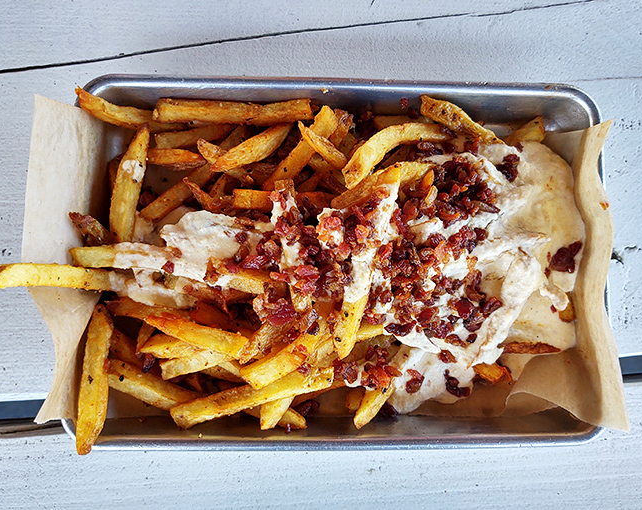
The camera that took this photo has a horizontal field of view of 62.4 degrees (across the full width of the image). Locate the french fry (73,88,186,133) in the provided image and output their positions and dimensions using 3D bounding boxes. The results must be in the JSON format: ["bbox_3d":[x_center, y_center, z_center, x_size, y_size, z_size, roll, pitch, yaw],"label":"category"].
[{"bbox_3d":[-0.085,-0.064,0.241,0.047,0.009,0.011,14,86,-20],"label":"french fry"}]

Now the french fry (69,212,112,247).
[{"bbox_3d":[-0.104,-0.011,0.242,0.023,0.009,0.009,41,86,-20],"label":"french fry"}]

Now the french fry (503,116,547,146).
[{"bbox_3d":[0.097,-0.057,0.259,0.026,0.010,0.011,-25,88,8],"label":"french fry"}]

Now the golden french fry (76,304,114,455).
[{"bbox_3d":[-0.098,0.053,0.231,0.011,0.011,0.062,0,75,-3],"label":"golden french fry"}]

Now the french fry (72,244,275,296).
[{"bbox_3d":[-0.065,0.008,0.235,0.088,0.011,0.011,10,86,-1],"label":"french fry"}]

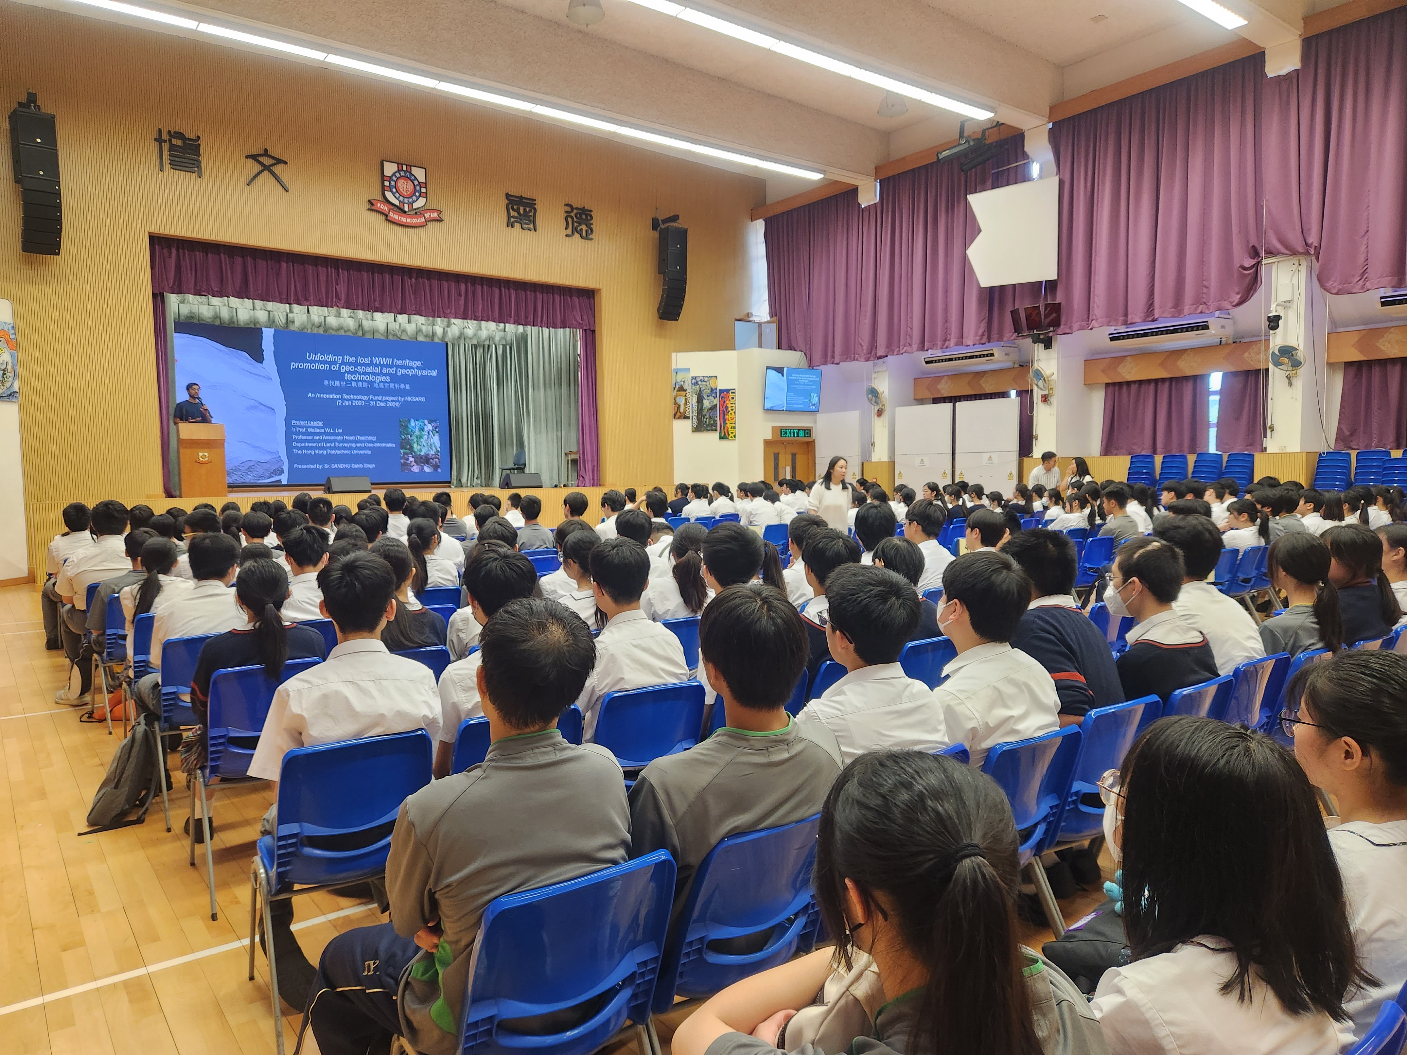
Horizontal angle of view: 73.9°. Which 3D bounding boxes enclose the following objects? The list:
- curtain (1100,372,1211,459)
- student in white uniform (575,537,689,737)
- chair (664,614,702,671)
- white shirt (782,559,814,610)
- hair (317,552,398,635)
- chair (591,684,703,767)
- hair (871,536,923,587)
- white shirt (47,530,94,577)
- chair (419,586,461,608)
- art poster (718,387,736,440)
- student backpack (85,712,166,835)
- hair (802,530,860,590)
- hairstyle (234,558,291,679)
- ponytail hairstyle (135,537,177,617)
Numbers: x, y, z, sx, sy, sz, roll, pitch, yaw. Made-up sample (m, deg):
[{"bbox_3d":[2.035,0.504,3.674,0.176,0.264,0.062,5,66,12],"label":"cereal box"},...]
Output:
[{"bbox_3d":[7.481,-1.881,15.590,0.140,1.330,1.830,-4,5,-38],"label":"curtain"},{"bbox_3d":[-0.381,0.649,3.160,0.460,1.250,0.680,-3,4,-34],"label":"student in white uniform"},{"bbox_3d":[-0.220,0.793,4.334,0.440,0.810,0.500,-3,4,-36],"label":"chair"},{"bbox_3d":[0.562,0.416,4.932,0.450,0.580,0.300,-3,4,-34],"label":"white shirt"},{"bbox_3d":[-0.846,0.162,2.280,0.185,0.200,0.205,-2,3,-24],"label":"hair"},{"bbox_3d":[-0.280,0.870,3.042,0.440,0.815,0.550,-3,4,-31],"label":"chair"},{"bbox_3d":[0.742,0.124,3.577,0.180,0.210,0.210,-4,5,-38],"label":"hair"},{"bbox_3d":[-5.174,0.240,7.700,0.460,0.460,0.300,-3,4,-38],"label":"white shirt"},{"bbox_3d":[-1.733,0.743,5.675,0.430,0.800,0.550,-3,4,-34],"label":"chair"},{"bbox_3d":[0.514,-2.408,19.948,0.336,1.090,0.030,-1,4,7],"label":"art poster"},{"bbox_3d":[-2.550,1.045,4.133,0.190,0.450,0.280,21,-10,-36],"label":"student backpack"},{"bbox_3d":[0.486,0.118,3.531,0.190,0.230,0.220,-4,4,-39],"label":"hair"},{"bbox_3d":[-1.545,0.322,3.278,0.200,0.420,0.250,-3,4,-32],"label":"hairstyle"},{"bbox_3d":[-2.703,0.247,4.620,0.210,0.400,0.230,-3,4,-32],"label":"ponytail hairstyle"}]

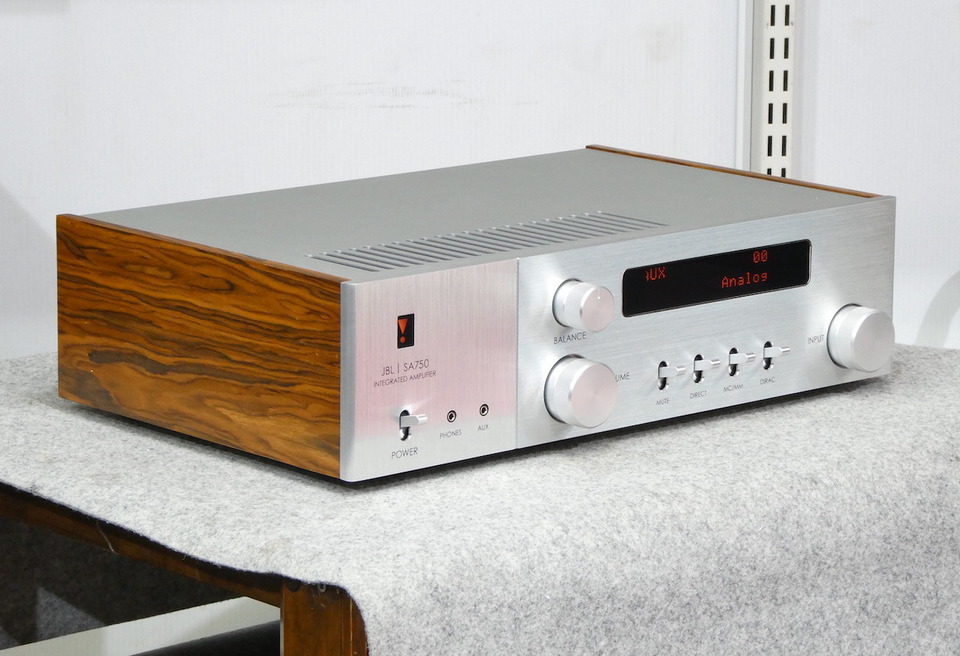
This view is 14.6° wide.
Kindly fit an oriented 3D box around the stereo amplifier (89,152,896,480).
[{"bbox_3d":[0.010,-0.015,2.315,0.451,0.118,0.298,-10,16,-41],"label":"stereo amplifier"}]

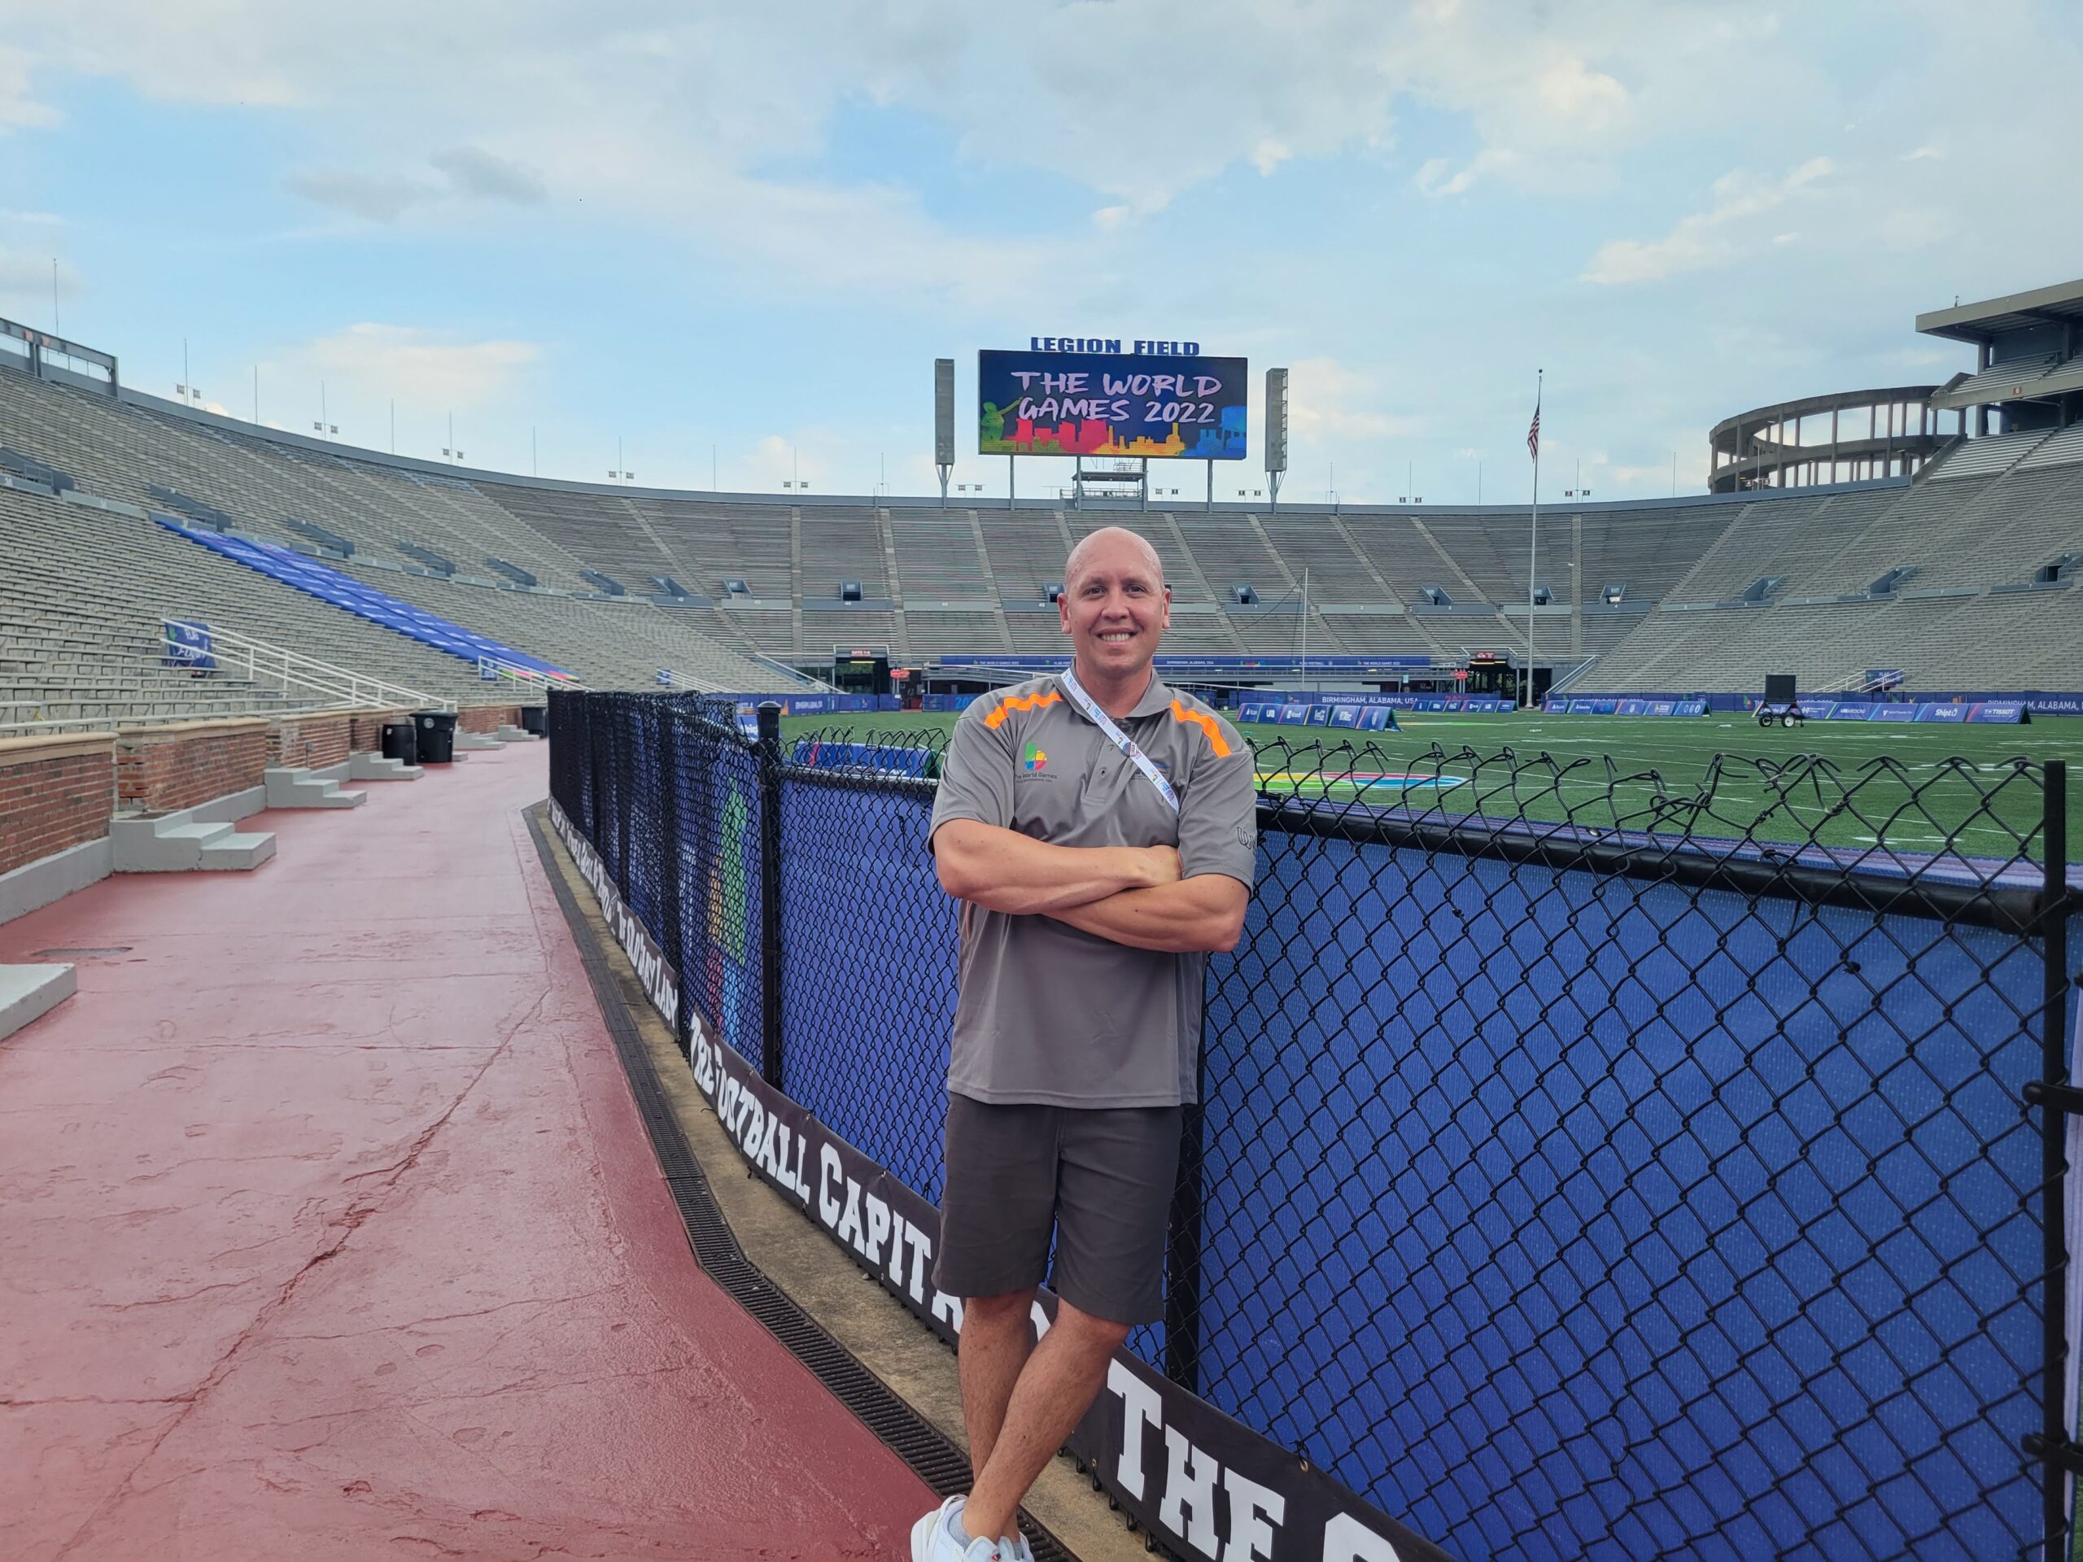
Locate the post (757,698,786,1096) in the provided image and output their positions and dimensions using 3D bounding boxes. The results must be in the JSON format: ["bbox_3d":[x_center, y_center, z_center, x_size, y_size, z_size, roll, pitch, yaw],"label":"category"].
[{"bbox_3d":[-0.844,0.500,4.900,0.077,1.480,0.077,0,3,0],"label":"post"}]

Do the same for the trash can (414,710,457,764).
[{"bbox_3d":[-12.950,-0.945,33.400,0.870,1.110,0.720,0,3,-6],"label":"trash can"}]

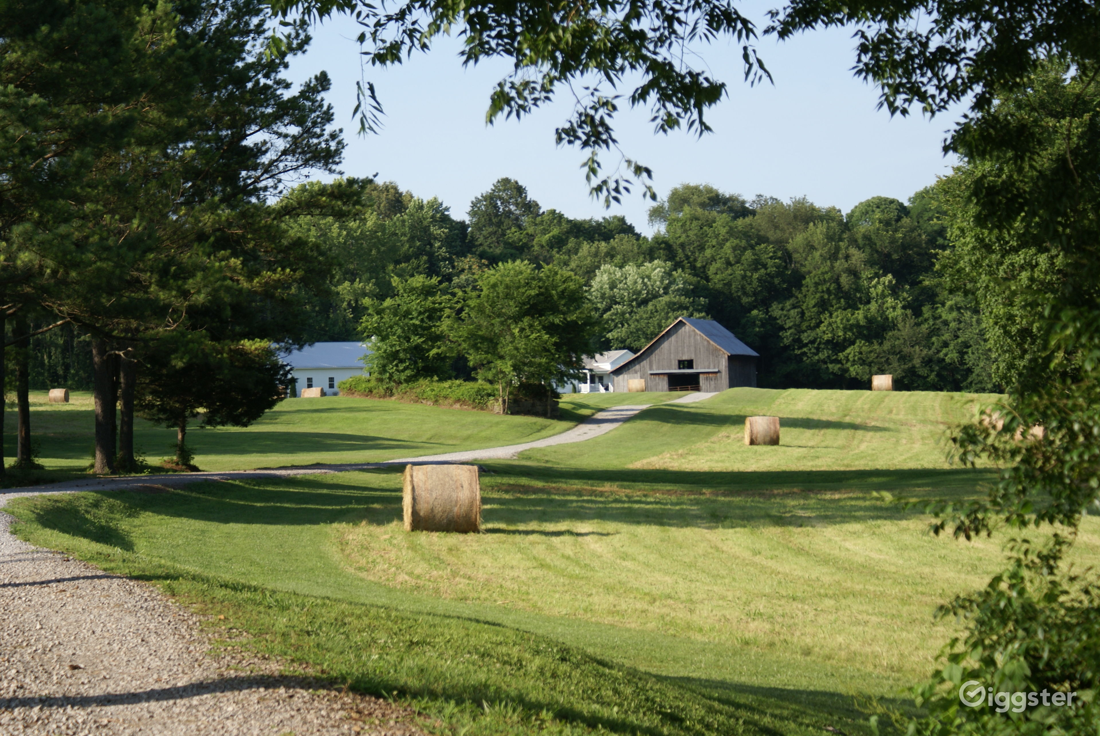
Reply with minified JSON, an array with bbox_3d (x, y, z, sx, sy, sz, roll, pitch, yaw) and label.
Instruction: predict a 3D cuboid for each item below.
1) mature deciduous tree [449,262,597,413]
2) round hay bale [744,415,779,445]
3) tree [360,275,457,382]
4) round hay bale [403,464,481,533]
[{"bbox_3d":[-1.839,-2.042,187.000,10.000,10.300,9.300,-1,0,0],"label":"mature deciduous tree"},{"bbox_3d":[11.125,3.316,144.000,1.550,1.530,1.530,-1,0,-6],"label":"round hay bale"},{"bbox_3d":[-10.116,-2.459,197.000,7.000,8.400,6.800,-1,0,0],"label":"tree"},{"bbox_3d":[-2.446,2.961,62.300,1.550,1.540,1.530,-1,0,-10],"label":"round hay bale"}]

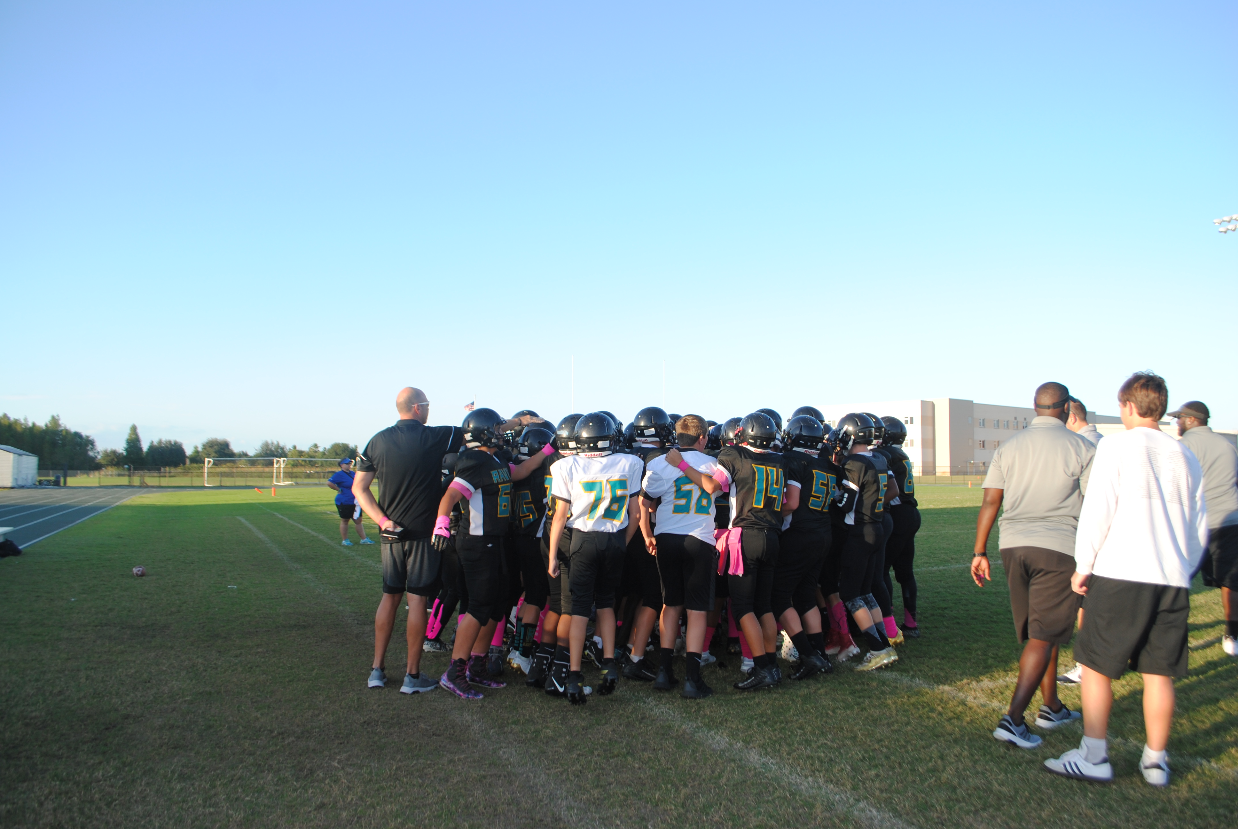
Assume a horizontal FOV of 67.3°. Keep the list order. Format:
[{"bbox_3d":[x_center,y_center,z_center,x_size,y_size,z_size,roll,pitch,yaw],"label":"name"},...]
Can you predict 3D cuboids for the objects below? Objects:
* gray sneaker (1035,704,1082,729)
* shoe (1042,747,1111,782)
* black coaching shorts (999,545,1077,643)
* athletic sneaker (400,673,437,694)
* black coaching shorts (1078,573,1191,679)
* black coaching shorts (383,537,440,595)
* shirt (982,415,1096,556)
[{"bbox_3d":[2.285,1.549,4.835,0.300,0.115,0.108,2,-4,-30],"label":"gray sneaker"},{"bbox_3d":[2.010,1.511,4.066,0.295,0.115,0.105,-3,-4,38],"label":"shoe"},{"bbox_3d":[2.165,0.898,4.755,0.340,0.530,0.380,3,-5,-45],"label":"black coaching shorts"},{"bbox_3d":[-1.205,1.601,5.614,0.108,0.115,0.300,-2,-4,34],"label":"athletic sneaker"},{"bbox_3d":[2.260,0.887,4.084,0.440,0.500,0.310,-1,-4,10],"label":"black coaching shorts"},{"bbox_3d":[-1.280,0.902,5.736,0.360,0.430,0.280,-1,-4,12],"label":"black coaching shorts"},{"bbox_3d":[2.180,0.364,4.787,0.560,0.710,0.350,-3,-5,42],"label":"shirt"}]

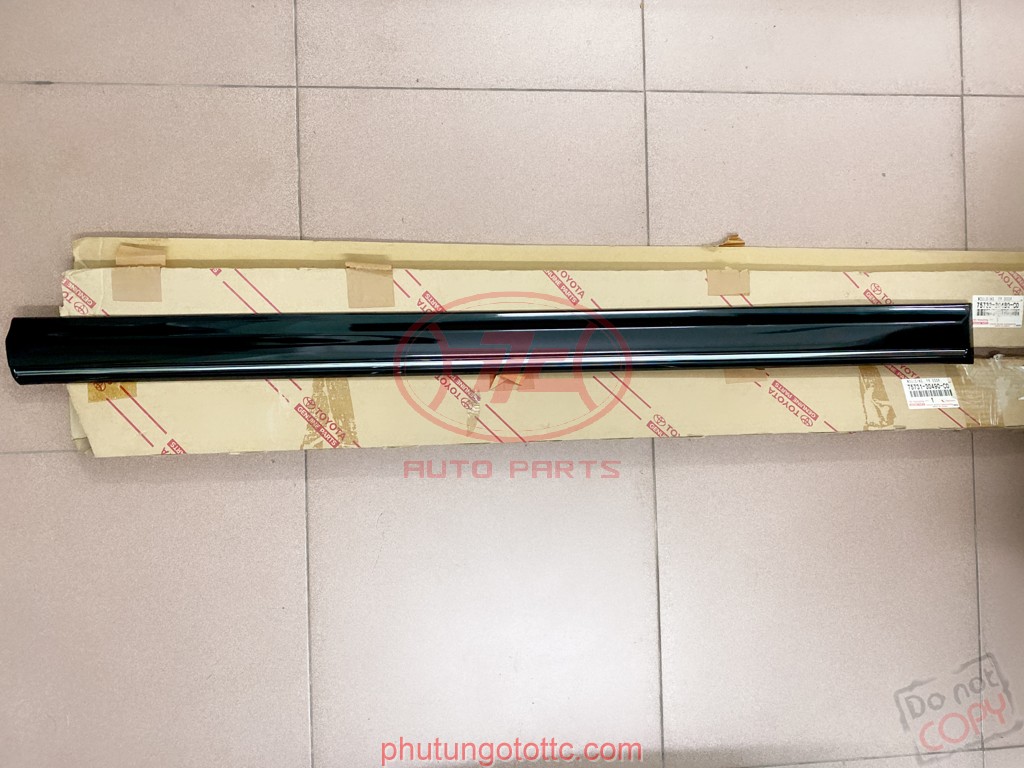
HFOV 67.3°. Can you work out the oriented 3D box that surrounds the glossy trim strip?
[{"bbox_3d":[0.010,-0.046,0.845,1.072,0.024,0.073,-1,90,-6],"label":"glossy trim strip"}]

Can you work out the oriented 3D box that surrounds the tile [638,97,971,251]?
[{"bbox_3d":[0.360,-0.149,0.930,0.398,0.010,0.398,-1,89,-6],"label":"tile"}]

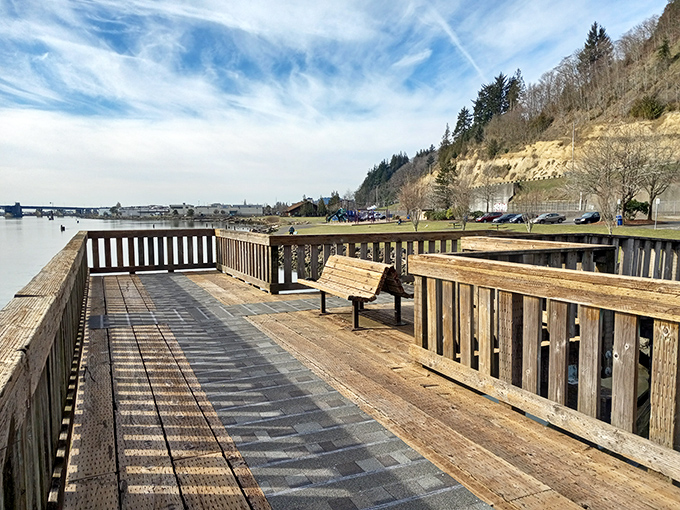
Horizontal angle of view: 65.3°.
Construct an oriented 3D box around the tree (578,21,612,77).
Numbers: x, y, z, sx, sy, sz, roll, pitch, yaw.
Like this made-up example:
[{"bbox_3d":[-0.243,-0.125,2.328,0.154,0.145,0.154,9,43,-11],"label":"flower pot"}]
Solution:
[{"bbox_3d":[86.708,-69.061,180.000,10.500,19.500,10.500,0,5,0],"label":"tree"}]

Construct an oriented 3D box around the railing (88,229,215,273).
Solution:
[{"bbox_3d":[-4.619,-0.099,13.250,3.000,1.040,0.180,-3,5,-24],"label":"railing"}]

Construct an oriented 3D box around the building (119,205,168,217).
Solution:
[{"bbox_3d":[-147.813,-33.032,400.000,35.000,8.000,24.000,-2,5,-16],"label":"building"}]

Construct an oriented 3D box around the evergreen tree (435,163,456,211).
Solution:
[{"bbox_3d":[24.267,-14.951,122.000,5.100,12.000,5.100,0,5,0],"label":"evergreen tree"}]

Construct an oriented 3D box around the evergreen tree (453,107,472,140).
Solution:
[{"bbox_3d":[48.501,-51.471,210.000,8.000,14.500,8.000,0,5,0],"label":"evergreen tree"}]

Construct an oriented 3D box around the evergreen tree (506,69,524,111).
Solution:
[{"bbox_3d":[76.103,-71.333,230.000,7.600,18.500,7.600,0,5,0],"label":"evergreen tree"}]

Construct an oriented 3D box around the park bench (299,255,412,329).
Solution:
[{"bbox_3d":[0.282,0.482,7.431,1.170,0.830,1.810,-3,5,-24],"label":"park bench"}]

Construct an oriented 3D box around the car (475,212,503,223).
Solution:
[{"bbox_3d":[24.240,-6.015,86.000,4.700,1.670,1.850,-3,5,-28],"label":"car"}]

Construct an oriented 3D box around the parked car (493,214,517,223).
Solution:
[{"bbox_3d":[26.526,-5.783,84.500,4.600,1.460,1.800,-3,5,-28],"label":"parked car"}]

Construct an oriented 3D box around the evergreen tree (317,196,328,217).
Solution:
[{"bbox_3d":[-7.589,-20.814,230.000,4.500,8.300,4.500,0,5,0],"label":"evergreen tree"}]

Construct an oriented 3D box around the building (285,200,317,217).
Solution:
[{"bbox_3d":[-16.827,-20.506,238.000,13.000,6.800,20.000,-1,5,-10],"label":"building"}]

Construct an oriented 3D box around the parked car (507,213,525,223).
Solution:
[{"bbox_3d":[27.010,-5.328,78.500,4.550,1.460,1.800,-2,5,-23],"label":"parked car"}]

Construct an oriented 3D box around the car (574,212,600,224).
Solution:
[{"bbox_3d":[33.331,-4.859,71.000,4.600,1.500,1.820,-4,6,-34],"label":"car"}]

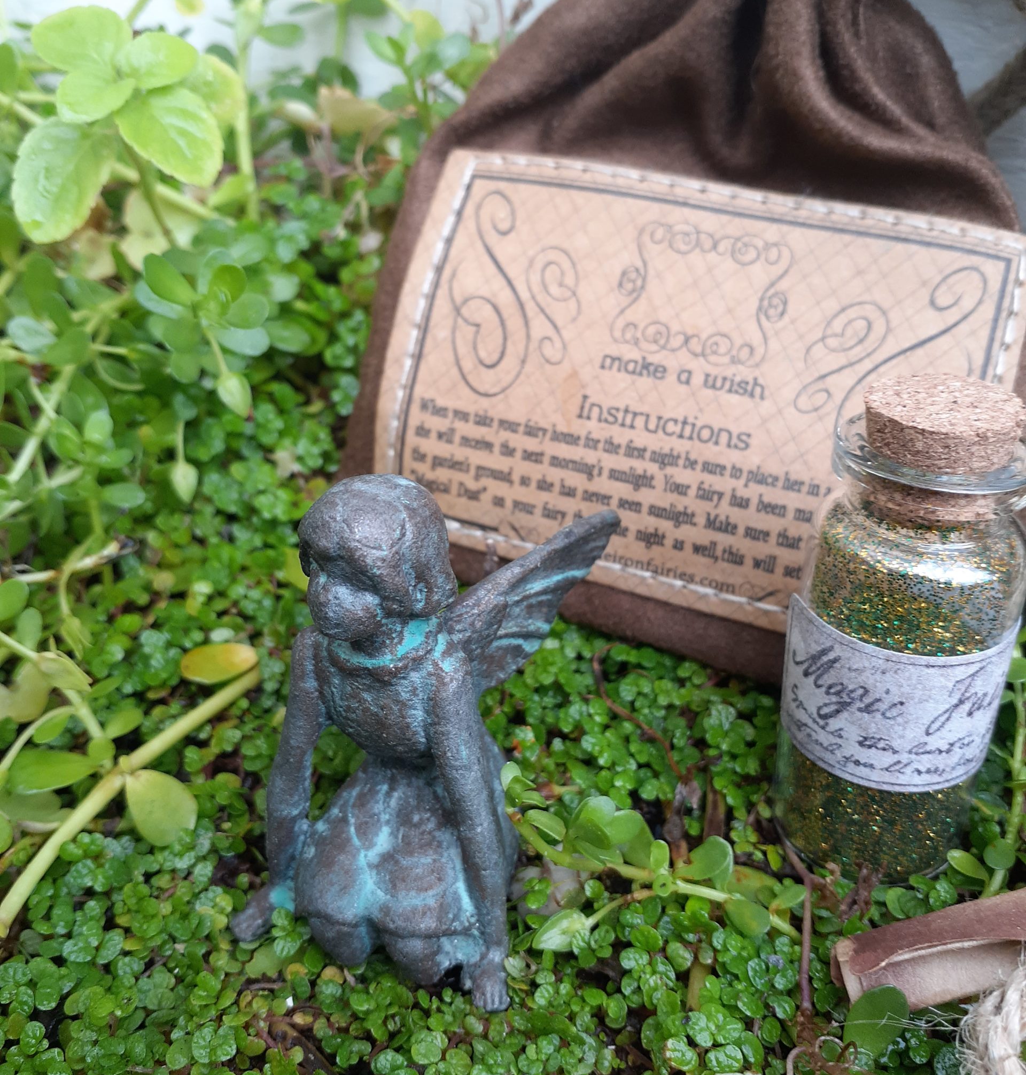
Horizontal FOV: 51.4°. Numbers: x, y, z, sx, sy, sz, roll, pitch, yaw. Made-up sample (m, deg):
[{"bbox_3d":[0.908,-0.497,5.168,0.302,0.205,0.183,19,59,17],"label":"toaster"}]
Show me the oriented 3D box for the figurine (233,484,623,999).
[{"bbox_3d":[-0.013,0.023,0.149,0.043,0.071,0.039,13,30,24],"label":"figurine"}]

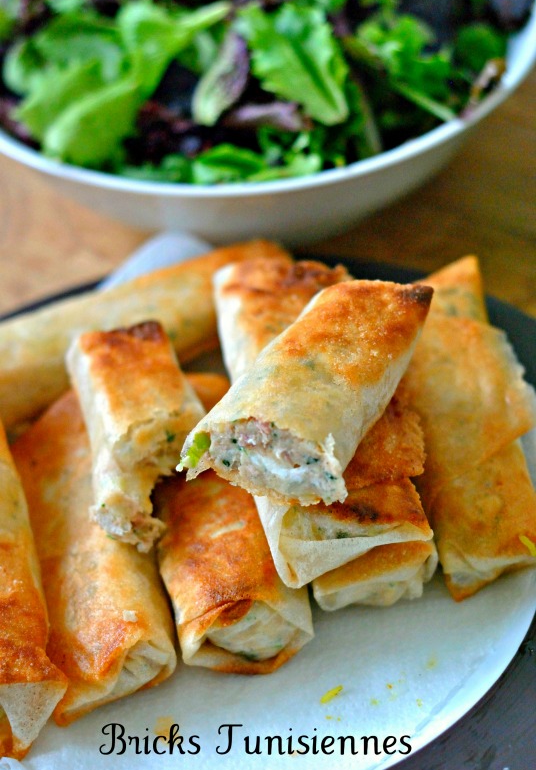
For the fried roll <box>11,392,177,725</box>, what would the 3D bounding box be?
[{"bbox_3d":[-0.055,0.052,0.519,0.037,0.024,0.105,-9,47,-8],"label":"fried roll"}]

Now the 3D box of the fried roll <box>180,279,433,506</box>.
[{"bbox_3d":[0.015,0.001,0.535,0.044,0.028,0.074,23,54,18],"label":"fried roll"}]

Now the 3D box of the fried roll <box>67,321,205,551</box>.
[{"bbox_3d":[-0.043,0.017,0.560,0.036,0.027,0.074,-11,51,-9],"label":"fried roll"}]

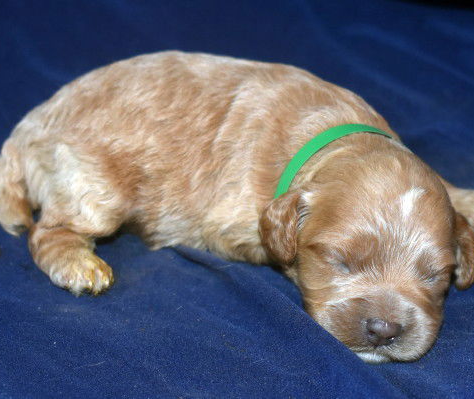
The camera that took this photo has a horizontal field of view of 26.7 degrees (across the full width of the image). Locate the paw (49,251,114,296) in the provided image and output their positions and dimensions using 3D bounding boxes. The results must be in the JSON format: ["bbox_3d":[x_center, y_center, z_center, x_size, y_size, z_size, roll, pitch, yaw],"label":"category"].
[{"bbox_3d":[-0.076,0.036,0.488,0.025,0.018,0.029,-20,40,-26],"label":"paw"}]

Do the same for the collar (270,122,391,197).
[{"bbox_3d":[0.050,-0.004,0.497,0.074,0.072,0.013,-20,40,-26],"label":"collar"}]

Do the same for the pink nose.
[{"bbox_3d":[0.065,0.059,0.446,0.015,0.012,0.010,1,35,2],"label":"pink nose"}]

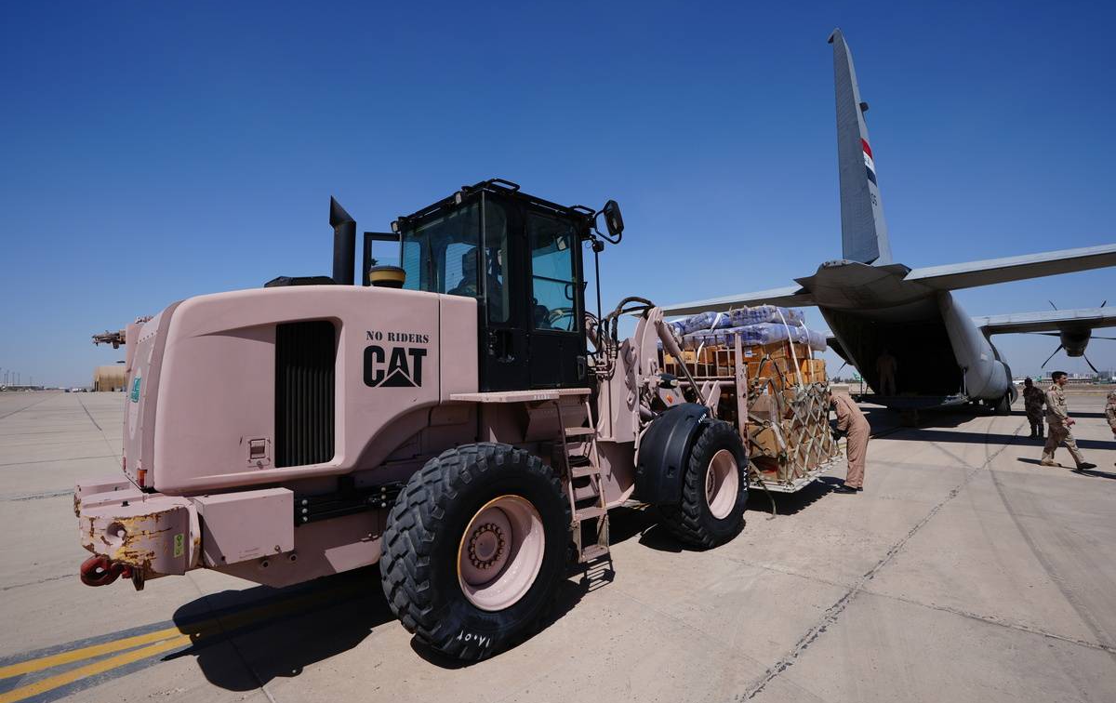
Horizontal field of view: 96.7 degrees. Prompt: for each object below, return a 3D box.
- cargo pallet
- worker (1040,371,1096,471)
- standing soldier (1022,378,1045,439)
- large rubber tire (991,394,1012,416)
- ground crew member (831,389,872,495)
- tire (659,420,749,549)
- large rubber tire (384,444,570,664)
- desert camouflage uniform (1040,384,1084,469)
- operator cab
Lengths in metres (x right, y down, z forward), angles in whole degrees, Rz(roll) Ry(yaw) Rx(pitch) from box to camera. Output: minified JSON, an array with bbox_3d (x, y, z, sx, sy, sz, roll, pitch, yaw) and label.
[{"bbox_3d":[2.703,0.695,8.062,2.740,2.250,2.240,-4,0,44],"label":"cargo pallet"},{"bbox_3d":[9.754,1.322,9.569,0.520,1.820,0.760,3,-5,-38],"label":"worker"},{"bbox_3d":[13.704,1.624,14.327,0.400,1.770,0.540,0,-4,-3],"label":"standing soldier"},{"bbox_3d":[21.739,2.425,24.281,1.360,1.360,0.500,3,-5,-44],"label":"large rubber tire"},{"bbox_3d":[4.415,1.390,7.770,0.780,1.550,0.550,-3,-4,28],"label":"ground crew member"},{"bbox_3d":[1.594,1.399,5.336,1.330,1.310,0.460,3,-5,-44],"label":"tire"},{"bbox_3d":[-0.486,1.285,3.350,1.330,1.310,0.460,3,-5,-44],"label":"large rubber tire"},{"bbox_3d":[9.704,1.377,9.568,0.480,1.520,0.620,3,-5,-38],"label":"desert camouflage uniform"},{"bbox_3d":[-0.618,-0.444,4.685,1.340,1.650,1.360,3,-5,-44],"label":"operator cab"}]

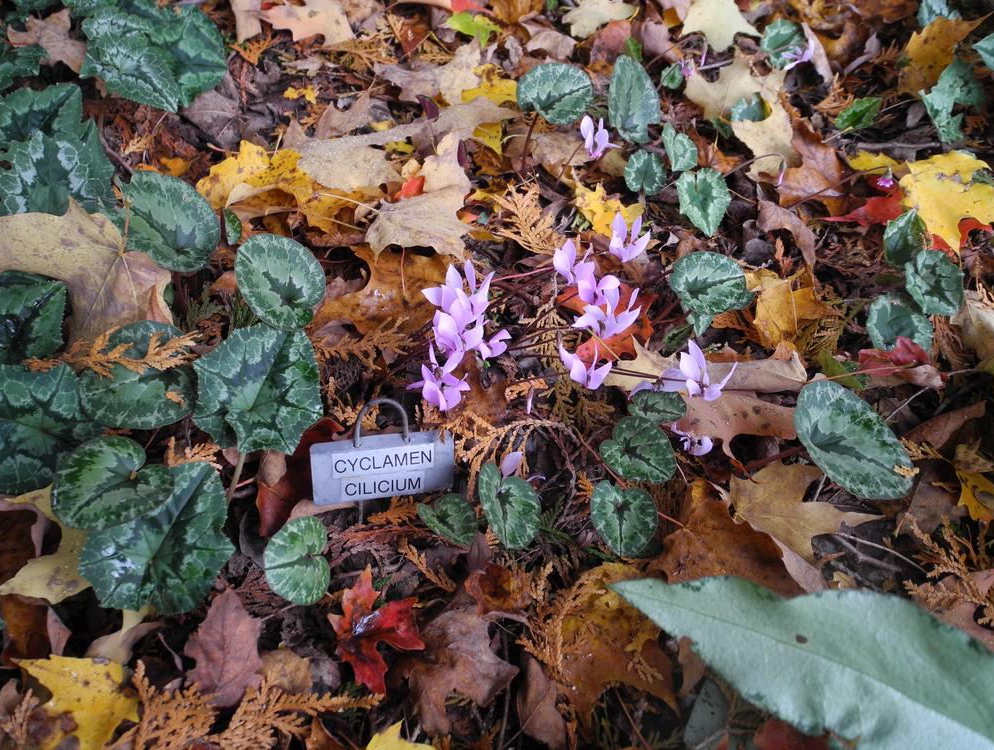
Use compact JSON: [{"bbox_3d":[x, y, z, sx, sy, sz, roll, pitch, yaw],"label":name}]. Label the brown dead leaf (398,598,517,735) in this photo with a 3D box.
[{"bbox_3d":[-0.020,0.157,0.435,0.063,0.023,0.069,9,58,5],"label":"brown dead leaf"}]

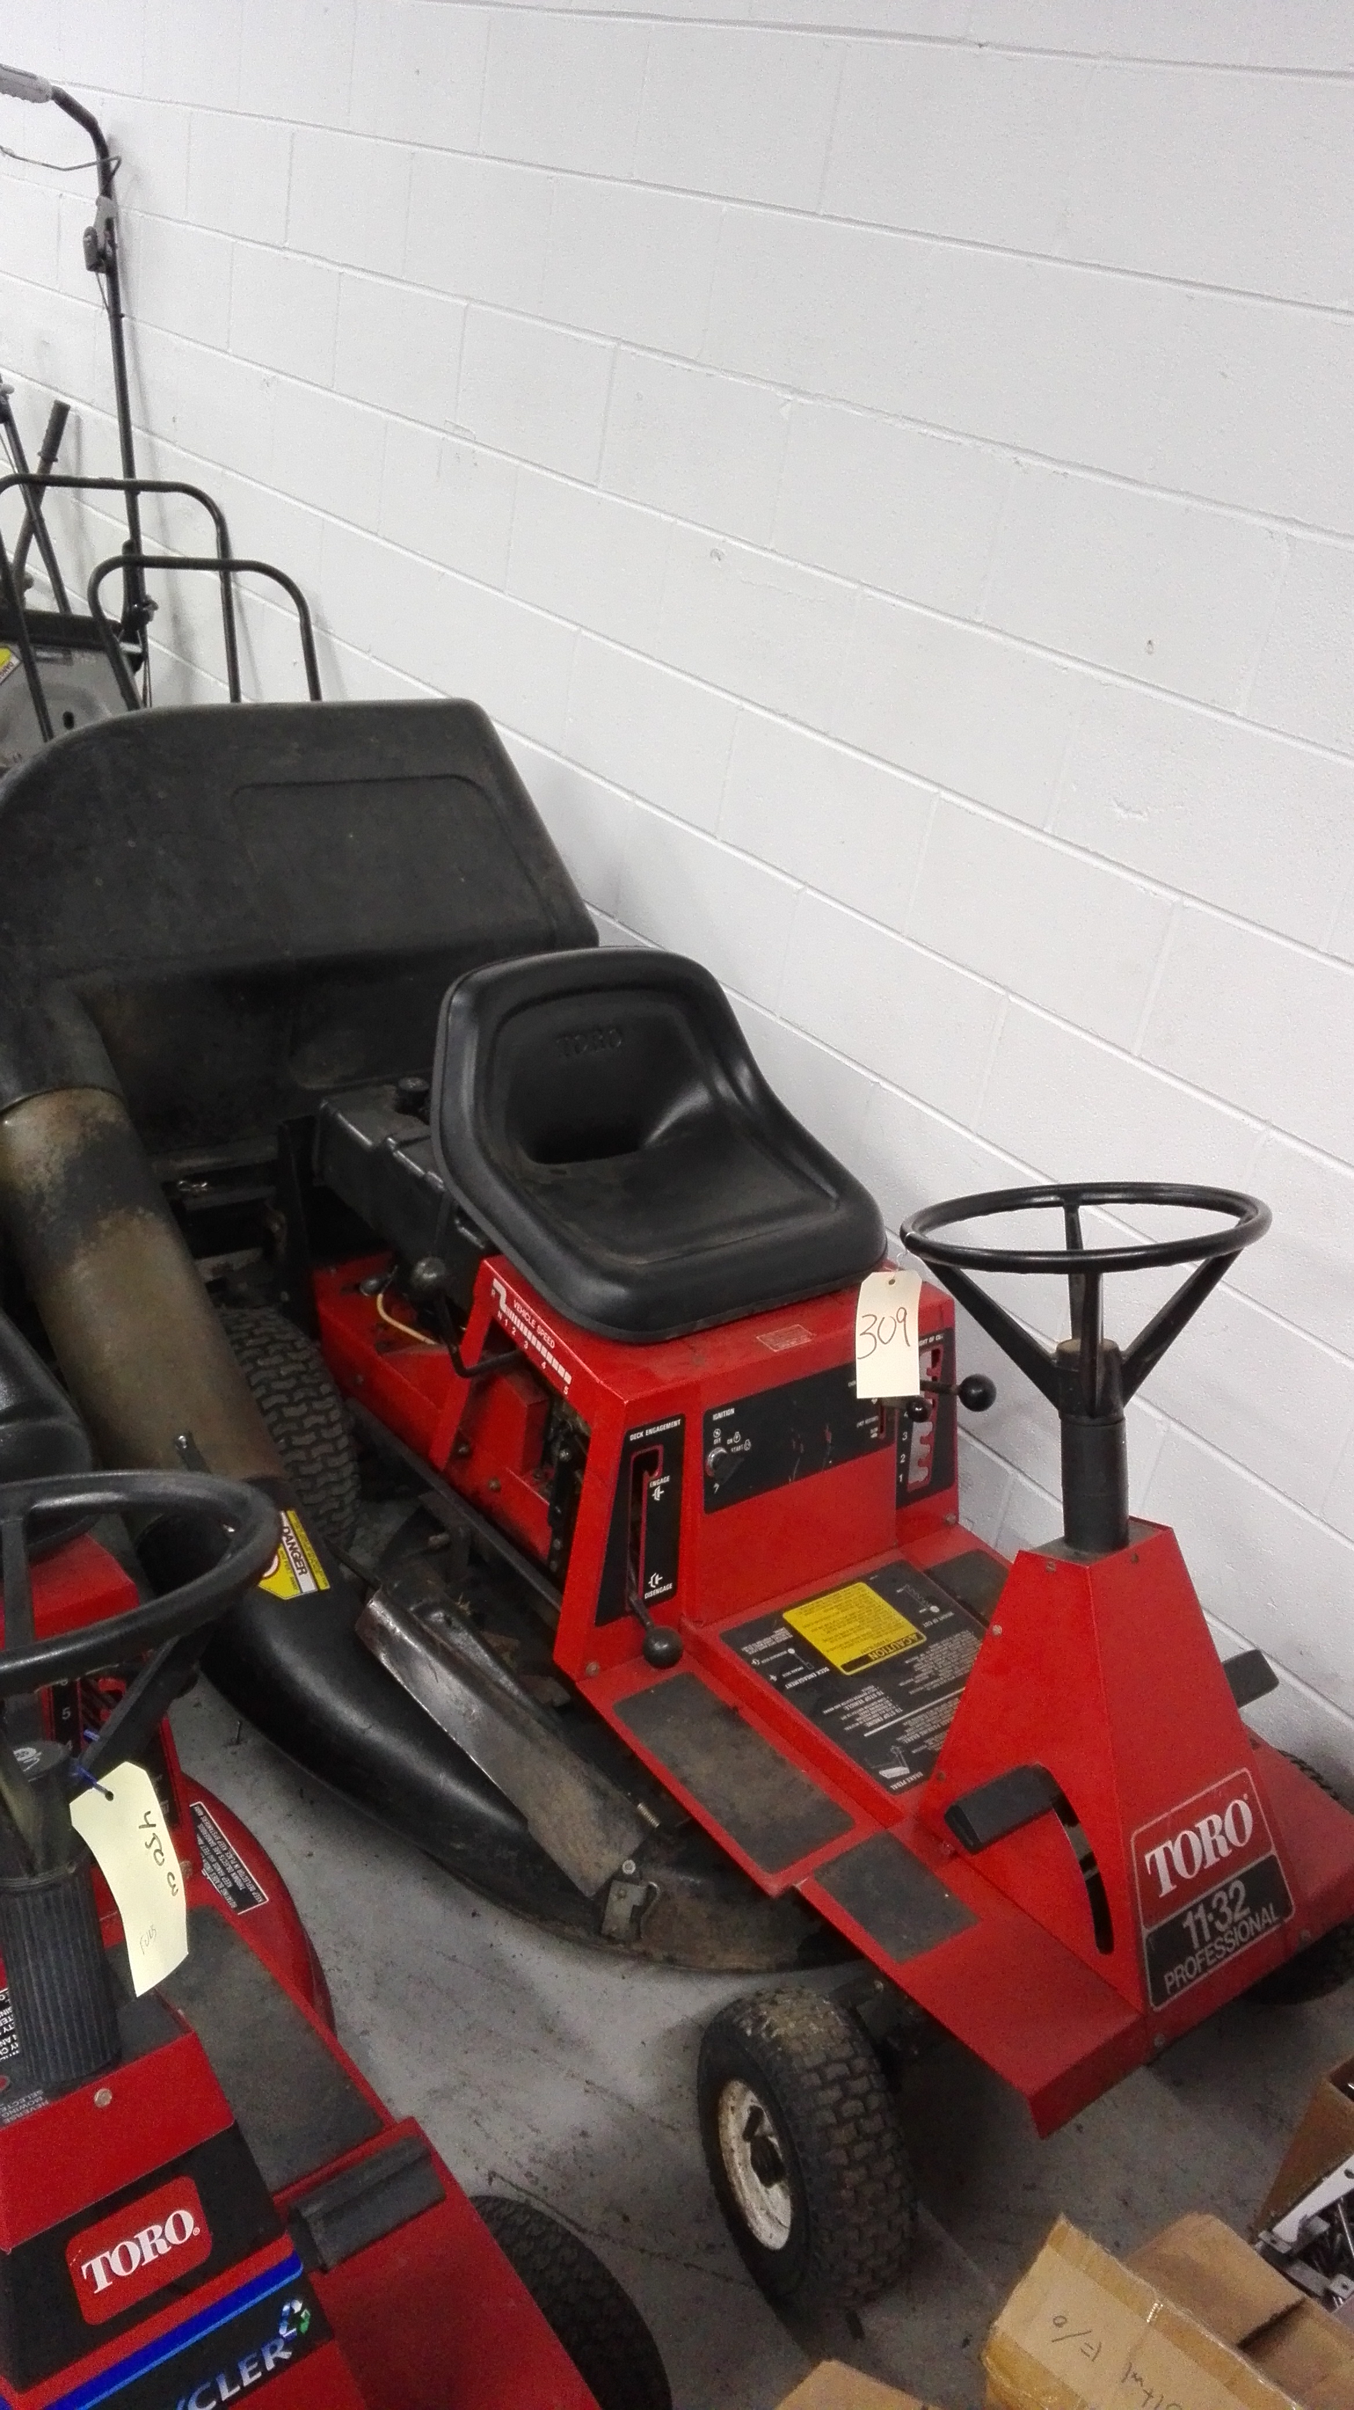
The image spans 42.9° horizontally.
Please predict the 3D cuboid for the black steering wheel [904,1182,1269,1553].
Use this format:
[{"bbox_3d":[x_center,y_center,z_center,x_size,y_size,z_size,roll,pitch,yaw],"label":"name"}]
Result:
[{"bbox_3d":[0.399,0.169,1.671,0.340,0.326,0.340,-5,11,1],"label":"black steering wheel"}]

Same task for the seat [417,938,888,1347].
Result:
[{"bbox_3d":[0.005,-0.094,2.071,0.454,0.290,0.462,-13,37,-38],"label":"seat"}]

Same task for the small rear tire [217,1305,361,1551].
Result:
[{"bbox_3d":[-0.575,0.327,2.290,0.160,0.397,0.397,-13,37,-38],"label":"small rear tire"}]

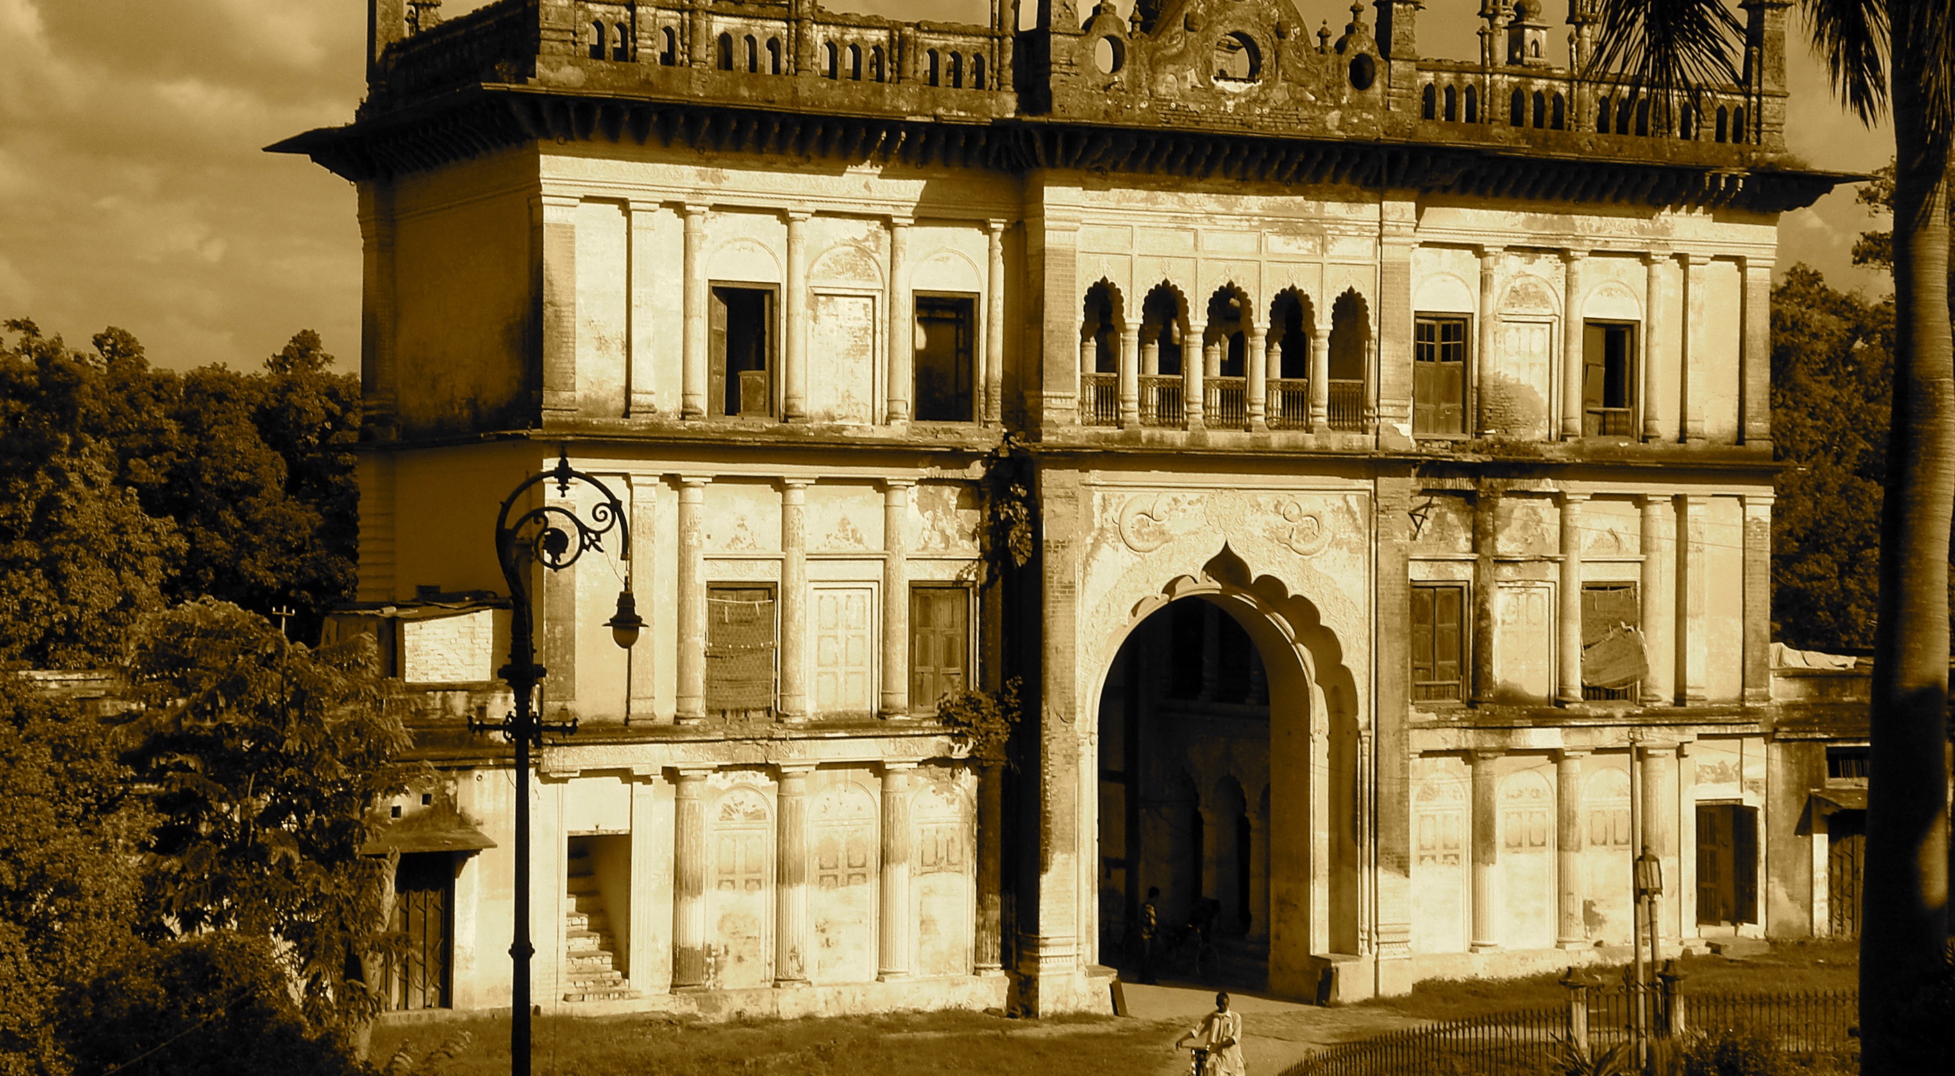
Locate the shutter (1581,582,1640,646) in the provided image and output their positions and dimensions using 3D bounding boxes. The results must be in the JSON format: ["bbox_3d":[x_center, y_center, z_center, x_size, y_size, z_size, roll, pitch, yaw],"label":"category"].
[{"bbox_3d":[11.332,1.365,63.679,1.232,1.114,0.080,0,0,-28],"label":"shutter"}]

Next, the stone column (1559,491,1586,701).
[{"bbox_3d":[10.155,1.027,60.736,0.400,3.585,0.300,0,0,-26],"label":"stone column"}]

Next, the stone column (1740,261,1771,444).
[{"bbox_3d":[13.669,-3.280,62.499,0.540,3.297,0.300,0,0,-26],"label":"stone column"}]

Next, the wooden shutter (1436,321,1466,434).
[{"bbox_3d":[8.258,-2.795,62.055,0.550,1.926,0.080,0,0,-28],"label":"wooden shutter"}]

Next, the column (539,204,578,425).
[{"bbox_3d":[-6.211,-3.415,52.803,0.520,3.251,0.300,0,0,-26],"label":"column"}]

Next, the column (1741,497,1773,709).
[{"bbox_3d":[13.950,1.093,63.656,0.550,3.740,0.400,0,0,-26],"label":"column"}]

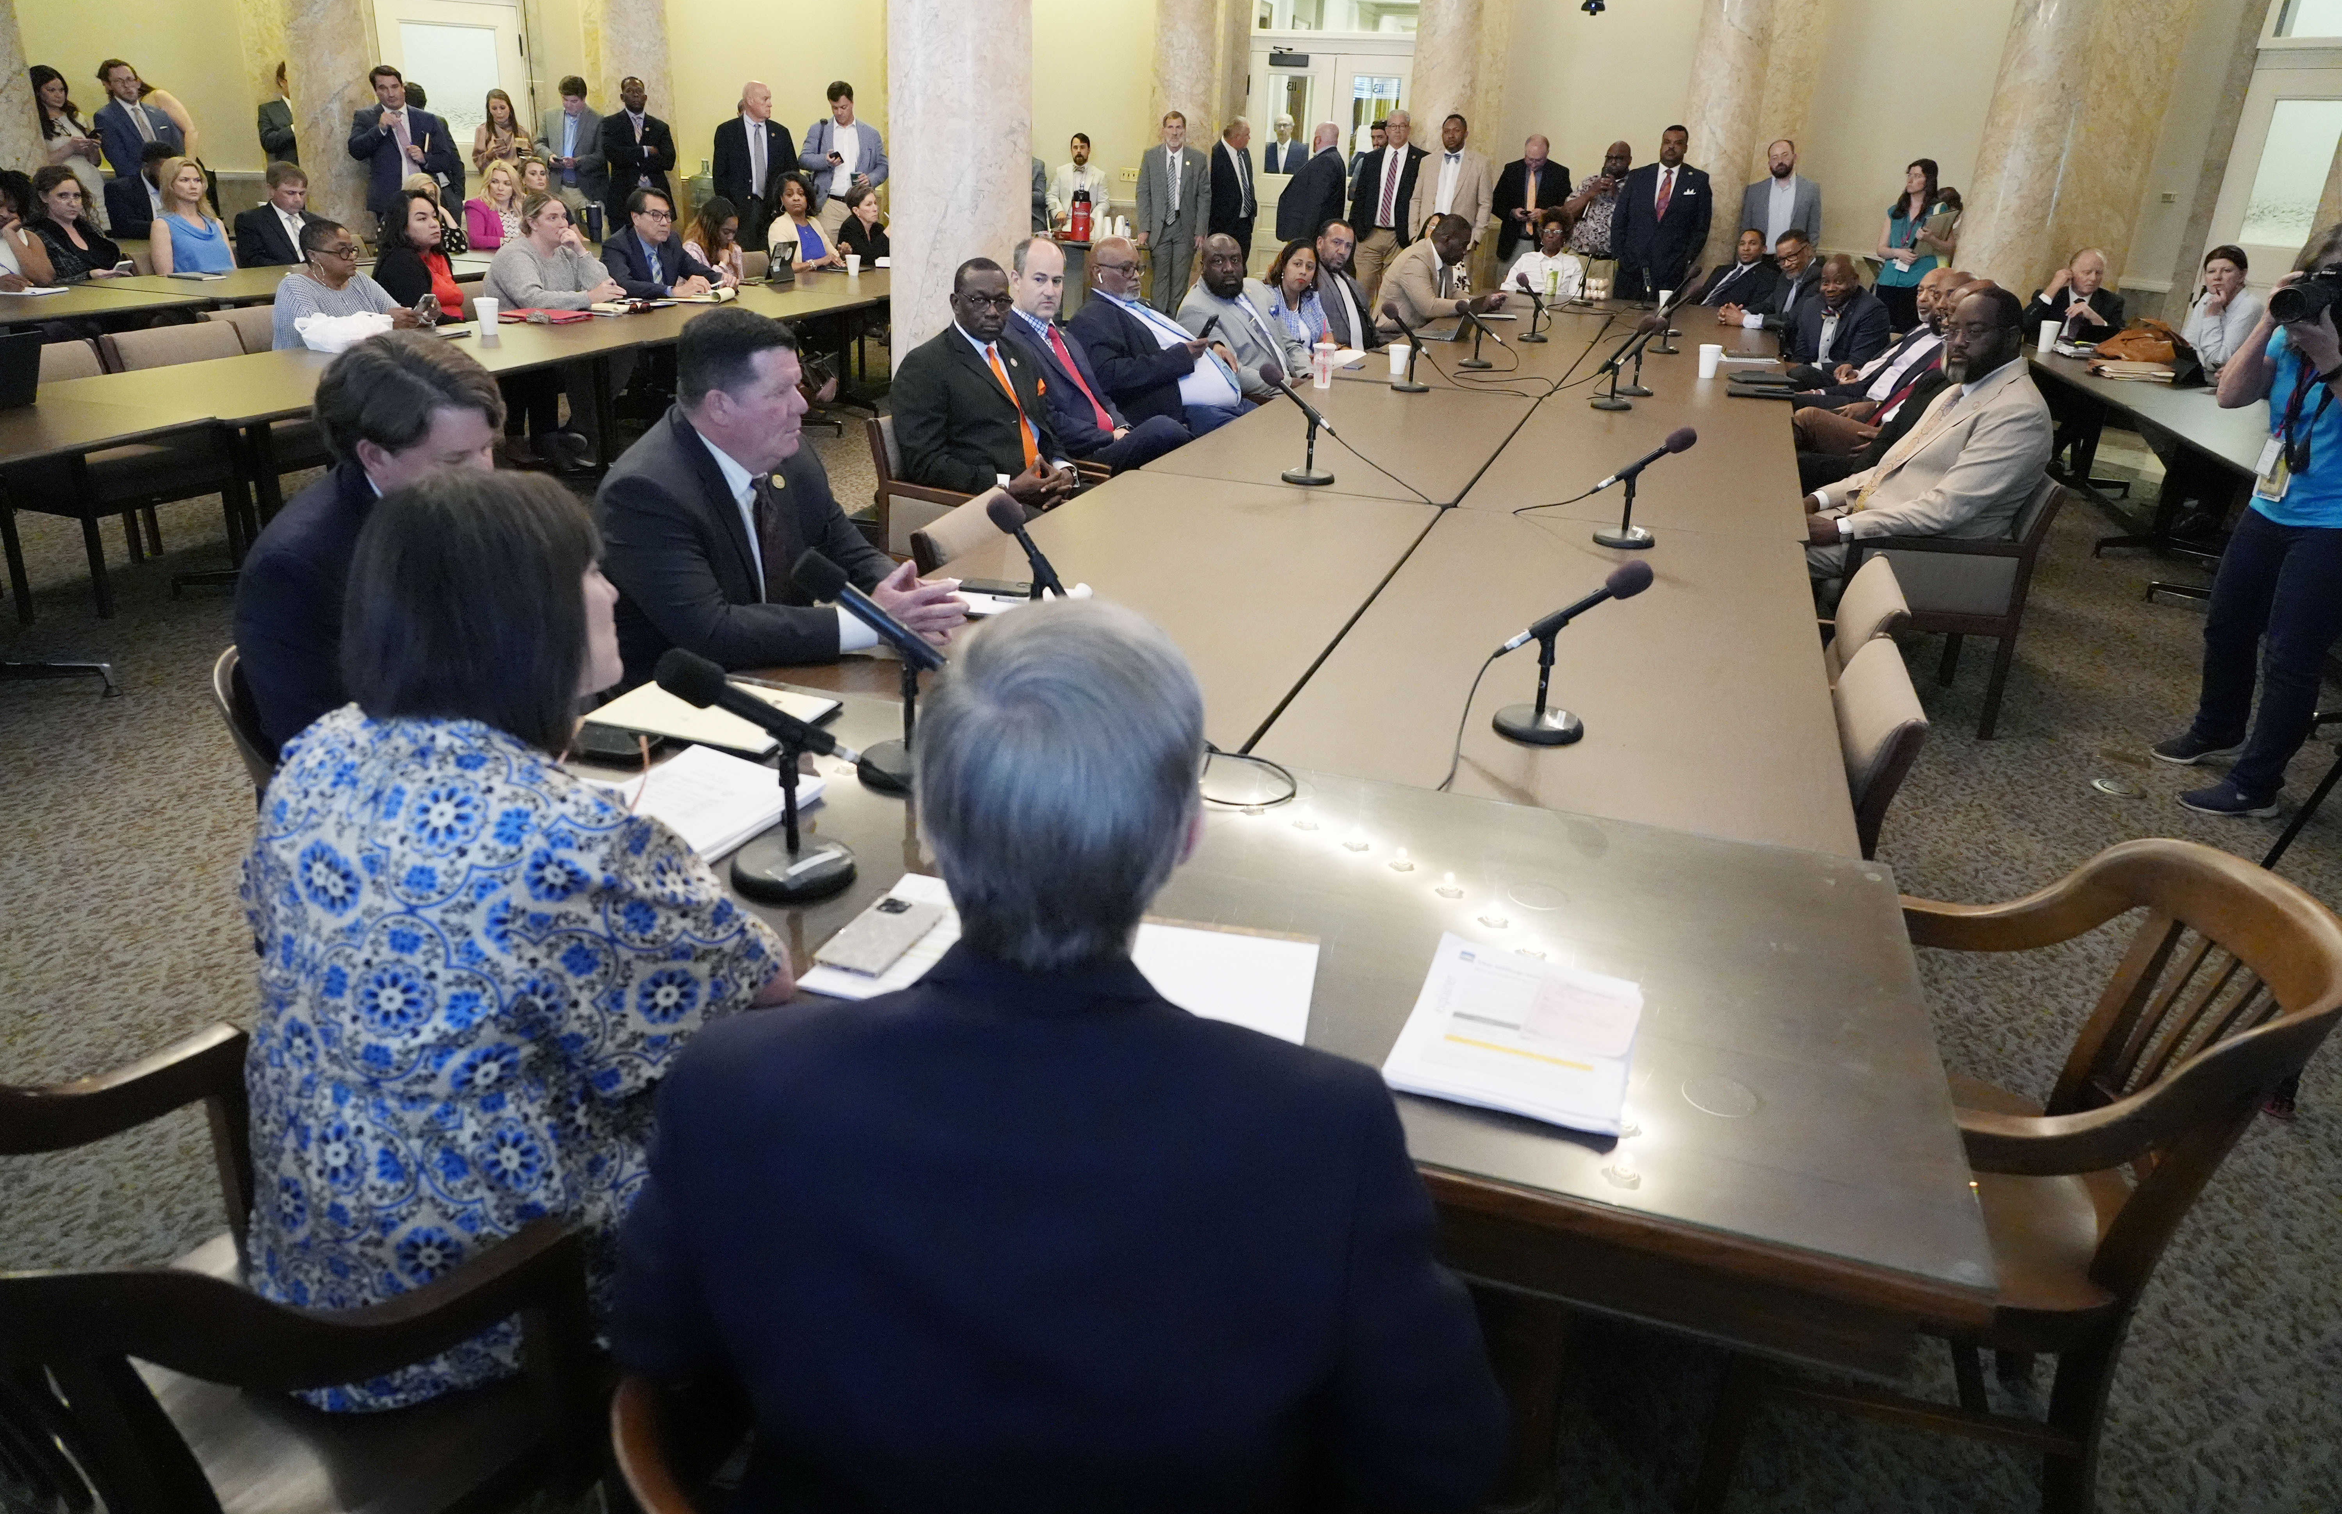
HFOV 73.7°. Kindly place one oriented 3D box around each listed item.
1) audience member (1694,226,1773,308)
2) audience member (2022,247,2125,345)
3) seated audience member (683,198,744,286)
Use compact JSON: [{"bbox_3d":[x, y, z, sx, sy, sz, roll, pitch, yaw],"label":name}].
[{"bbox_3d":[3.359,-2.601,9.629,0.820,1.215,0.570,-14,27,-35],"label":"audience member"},{"bbox_3d":[5.167,-2.294,9.079,0.560,1.279,0.780,13,23,24],"label":"audience member"},{"bbox_3d":[-2.417,-2.580,8.952,0.800,1.176,0.500,12,24,22],"label":"seated audience member"}]

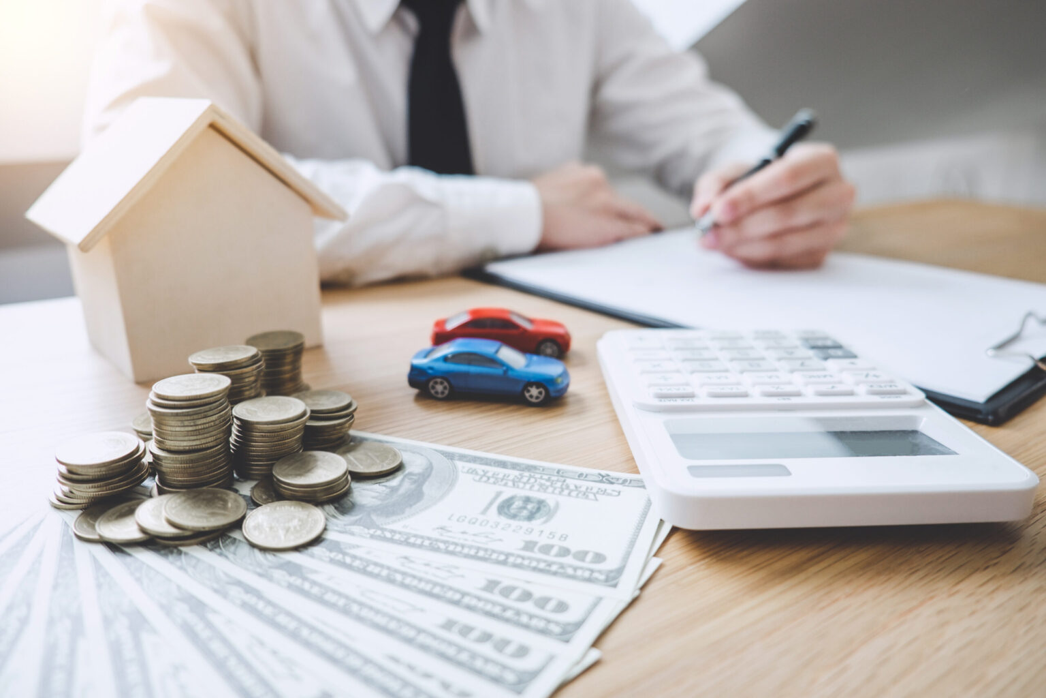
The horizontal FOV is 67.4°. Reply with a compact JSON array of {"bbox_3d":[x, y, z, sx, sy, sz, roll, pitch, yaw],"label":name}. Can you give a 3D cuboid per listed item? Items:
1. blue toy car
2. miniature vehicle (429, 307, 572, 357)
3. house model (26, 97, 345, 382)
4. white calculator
[{"bbox_3d":[-0.014,0.008,0.325,0.067,0.022,0.028,3,19,9],"label":"blue toy car"},{"bbox_3d":[-0.010,-0.008,0.369,0.066,0.022,0.028,-1,19,-2],"label":"miniature vehicle"},{"bbox_3d":[-0.159,-0.059,0.373,0.116,0.116,0.096,-16,25,-39],"label":"house model"},{"bbox_3d":[0.089,0.021,0.289,0.113,0.017,0.153,-1,18,-2],"label":"white calculator"}]

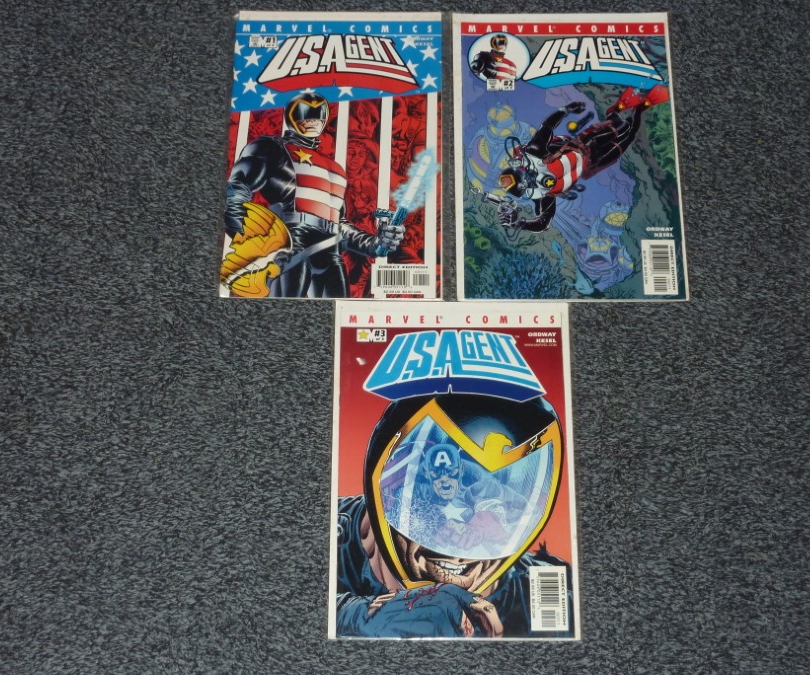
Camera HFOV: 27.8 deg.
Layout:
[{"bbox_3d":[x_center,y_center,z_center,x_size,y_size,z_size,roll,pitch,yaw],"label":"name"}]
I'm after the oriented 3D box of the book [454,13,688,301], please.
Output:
[{"bbox_3d":[0.128,-0.147,1.304,0.176,0.005,0.268,0,65,0],"label":"book"}]

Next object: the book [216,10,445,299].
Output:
[{"bbox_3d":[-0.055,-0.149,1.305,0.170,0.005,0.266,0,65,1],"label":"book"}]

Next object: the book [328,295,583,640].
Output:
[{"bbox_3d":[0.035,0.092,1.191,0.175,0.005,0.262,0,65,0],"label":"book"}]

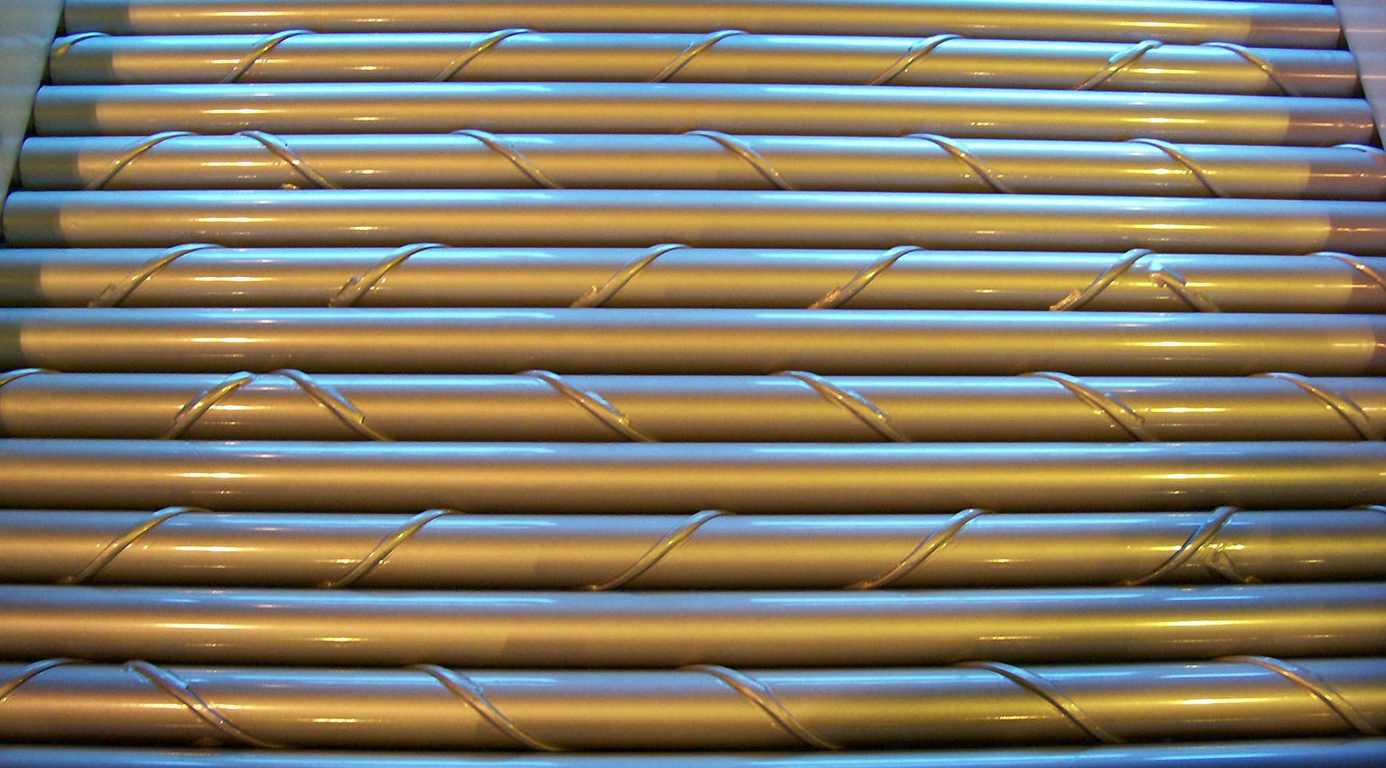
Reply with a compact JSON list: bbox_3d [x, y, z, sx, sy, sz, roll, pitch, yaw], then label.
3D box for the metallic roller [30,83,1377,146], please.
[{"bbox_3d":[0.018,-0.228,1.149,1.135,0.051,0.051,0,61,-2],"label":"metallic roller"}]

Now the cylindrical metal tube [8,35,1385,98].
[{"bbox_3d":[0.018,-0.276,1.176,1.135,0.056,0.056,0,61,-2],"label":"cylindrical metal tube"}]

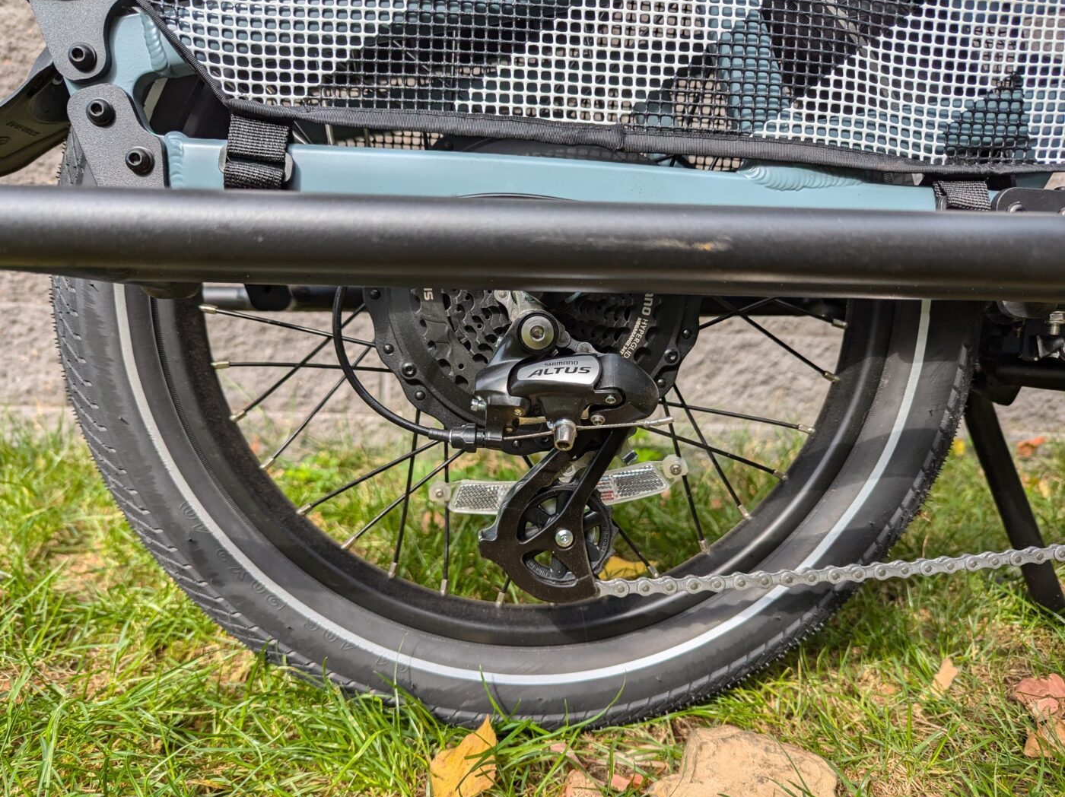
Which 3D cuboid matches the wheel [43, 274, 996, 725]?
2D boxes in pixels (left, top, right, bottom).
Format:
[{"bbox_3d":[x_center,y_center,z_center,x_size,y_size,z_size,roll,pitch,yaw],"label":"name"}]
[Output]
[{"bbox_3d":[0.004,-0.066,0.431,0.530,0.530,0.070,1,3,-5],"label":"wheel"}]

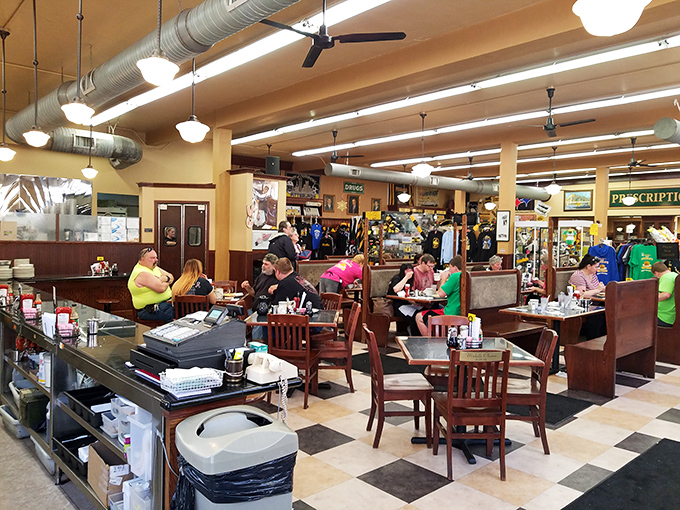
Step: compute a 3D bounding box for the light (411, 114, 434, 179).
[{"bbox_3d":[1.552,-2.062,9.635,0.420,1.224,0.420,1,2,0],"label":"light"}]

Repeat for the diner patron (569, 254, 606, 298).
[{"bbox_3d":[3.672,0.703,7.575,0.520,1.350,0.720,-1,3,-42],"label":"diner patron"}]

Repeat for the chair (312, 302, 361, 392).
[{"bbox_3d":[-0.055,0.936,5.314,0.480,0.870,0.430,1,2,-5],"label":"chair"}]

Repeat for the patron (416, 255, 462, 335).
[{"bbox_3d":[1.374,0.687,6.861,0.480,1.340,0.700,-1,3,-42],"label":"patron"}]

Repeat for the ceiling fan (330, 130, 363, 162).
[{"bbox_3d":[-0.092,-2.220,10.400,1.250,0.600,1.200,1,2,0],"label":"ceiling fan"}]

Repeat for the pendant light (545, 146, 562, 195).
[{"bbox_3d":[5.414,-2.105,12.918,0.420,1.221,0.420,1,2,0],"label":"pendant light"}]

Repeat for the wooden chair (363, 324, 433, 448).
[{"bbox_3d":[0.447,1.010,4.030,0.490,0.850,0.420,1,2,-5],"label":"wooden chair"}]

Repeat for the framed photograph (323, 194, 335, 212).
[{"bbox_3d":[-0.349,-1.738,17.433,0.500,0.575,0.050,-1,3,-42],"label":"framed photograph"}]

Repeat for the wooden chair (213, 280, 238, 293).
[{"bbox_3d":[-1.770,0.878,7.680,0.440,0.900,0.520,1,2,-1],"label":"wooden chair"}]

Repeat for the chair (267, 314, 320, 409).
[{"bbox_3d":[-0.450,0.994,4.970,0.440,0.900,0.530,1,2,11],"label":"chair"}]

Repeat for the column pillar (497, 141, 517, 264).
[{"bbox_3d":[3.468,-0.496,10.488,0.250,3.500,0.250,-1,3,-42],"label":"column pillar"}]

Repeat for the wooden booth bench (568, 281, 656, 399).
[{"bbox_3d":[3.025,0.846,5.654,1.210,1.160,0.510,-1,3,-42],"label":"wooden booth bench"}]

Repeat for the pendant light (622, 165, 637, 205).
[{"bbox_3d":[8.276,-1.964,14.600,0.400,1.130,0.400,1,2,0],"label":"pendant light"}]

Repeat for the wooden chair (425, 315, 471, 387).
[{"bbox_3d":[0.950,1.029,4.490,0.440,0.900,0.520,1,2,10],"label":"wooden chair"}]

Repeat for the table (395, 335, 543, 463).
[{"bbox_3d":[0.940,1.084,3.934,0.925,0.725,0.925,1,2,3],"label":"table"}]

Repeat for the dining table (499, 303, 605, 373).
[{"bbox_3d":[2.633,1.053,6.312,1.200,0.760,0.790,-1,3,-42],"label":"dining table"}]

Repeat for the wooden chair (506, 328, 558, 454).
[{"bbox_3d":[1.354,1.006,3.875,0.480,0.870,0.430,1,2,6],"label":"wooden chair"}]

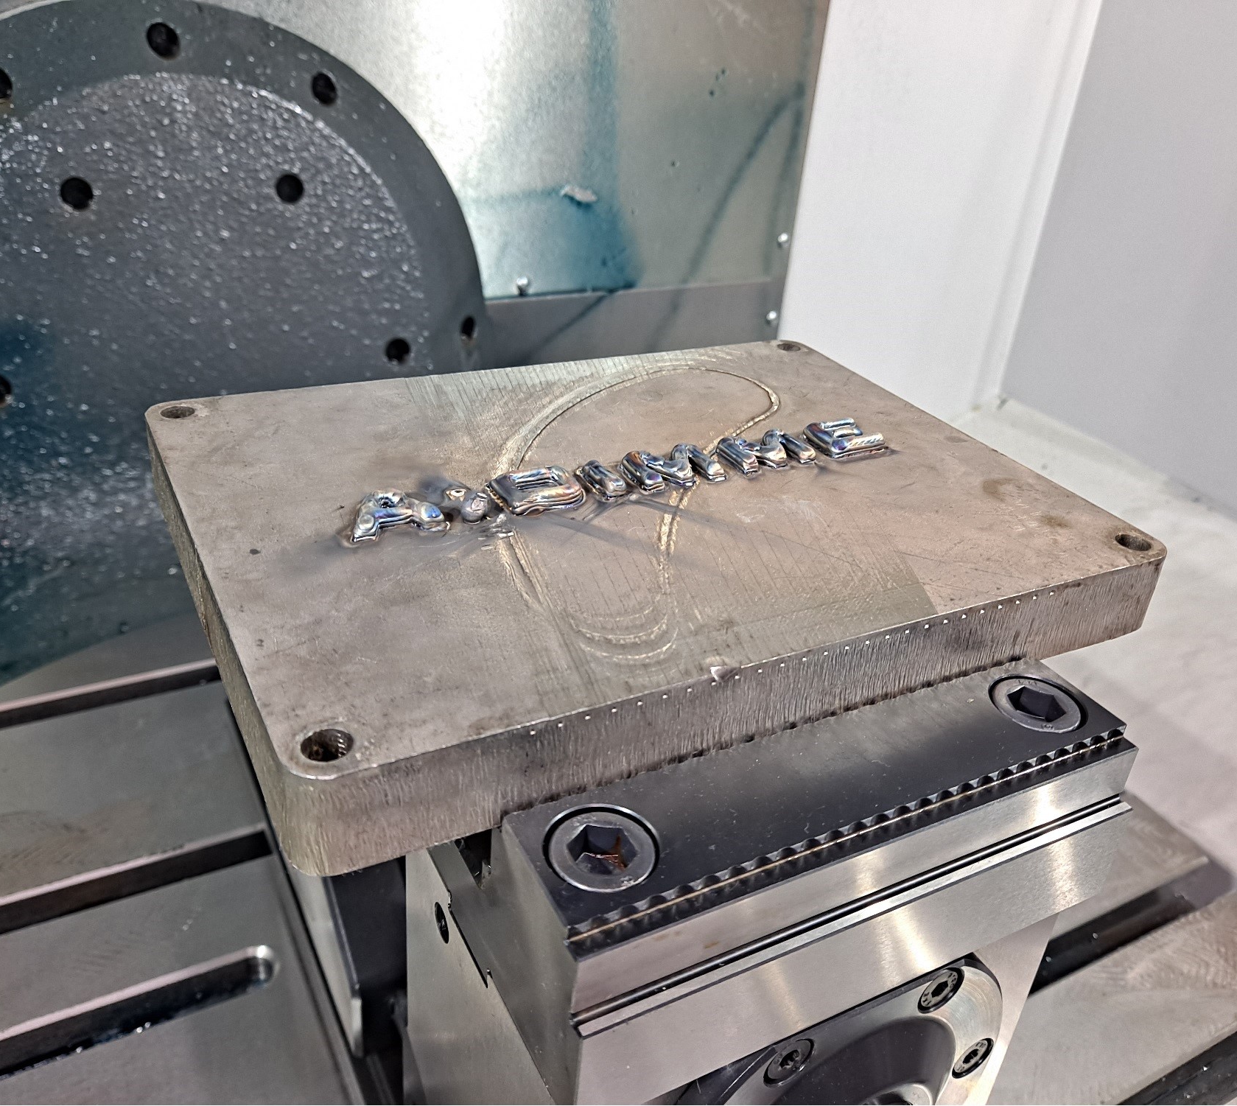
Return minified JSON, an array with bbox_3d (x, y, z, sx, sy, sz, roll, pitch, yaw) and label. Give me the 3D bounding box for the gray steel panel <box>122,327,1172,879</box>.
[{"bbox_3d":[0.004,-0.010,0.254,0.197,0.022,0.144,-11,34,-27],"label":"gray steel panel"}]

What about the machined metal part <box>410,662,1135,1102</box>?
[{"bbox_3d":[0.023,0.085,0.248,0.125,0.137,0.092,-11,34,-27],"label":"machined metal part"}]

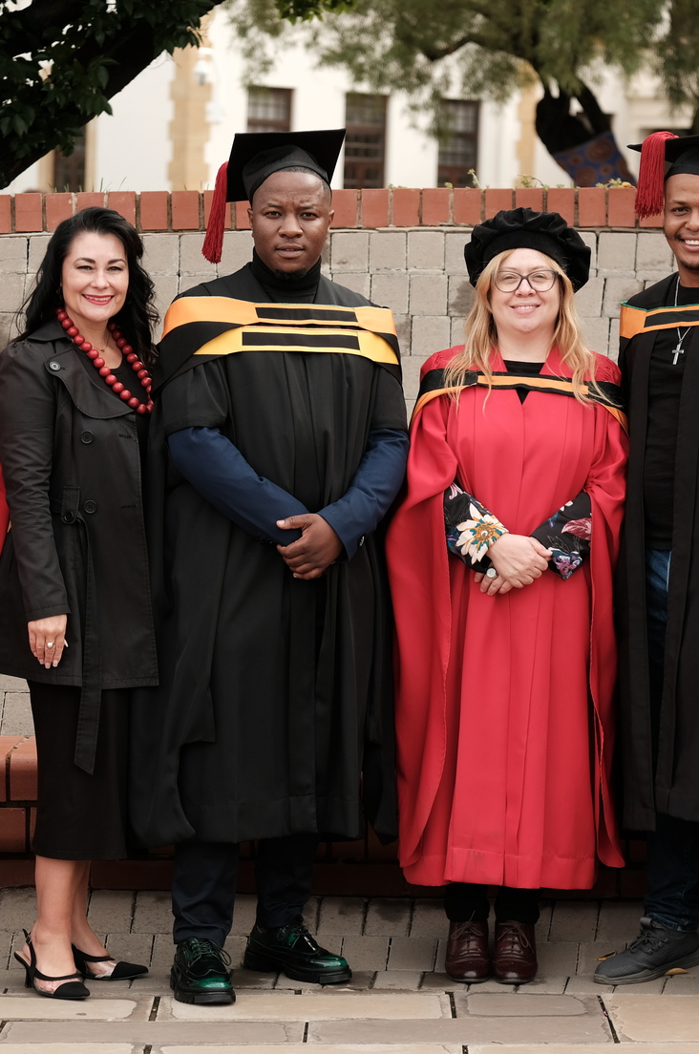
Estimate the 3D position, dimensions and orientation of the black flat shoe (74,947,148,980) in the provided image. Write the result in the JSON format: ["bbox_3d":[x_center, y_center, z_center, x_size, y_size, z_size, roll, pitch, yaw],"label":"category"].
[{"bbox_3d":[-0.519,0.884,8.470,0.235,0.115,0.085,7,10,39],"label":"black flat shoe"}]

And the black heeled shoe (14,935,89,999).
[{"bbox_3d":[-0.622,0.908,8.300,0.085,0.120,0.235,-4,6,-37],"label":"black heeled shoe"}]

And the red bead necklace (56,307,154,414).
[{"bbox_3d":[-0.498,-0.343,8.130,0.165,0.230,0.180,-1,4,-38],"label":"red bead necklace"}]

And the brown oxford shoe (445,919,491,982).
[{"bbox_3d":[0.252,0.886,8.540,0.095,0.105,0.265,0,10,0],"label":"brown oxford shoe"}]

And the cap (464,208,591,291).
[{"bbox_3d":[0.369,-0.577,8.330,0.262,0.145,0.265,2,-9,2],"label":"cap"}]

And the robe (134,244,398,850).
[{"bbox_3d":[-0.169,0.046,8.430,0.580,1.200,0.400,0,3,-2],"label":"robe"}]

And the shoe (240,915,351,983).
[{"bbox_3d":[-0.109,0.878,8.290,0.293,0.117,0.110,4,4,41],"label":"shoe"}]

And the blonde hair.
[{"bbox_3d":[0.366,-0.441,8.500,0.315,0.350,0.220,0,3,0],"label":"blonde hair"}]

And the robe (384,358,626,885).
[{"bbox_3d":[0.328,0.181,8.360,0.490,1.120,0.370,2,3,1],"label":"robe"}]

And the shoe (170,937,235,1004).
[{"bbox_3d":[-0.302,0.904,8.170,0.110,0.117,0.293,1,3,-12],"label":"shoe"}]

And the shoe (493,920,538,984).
[{"bbox_3d":[0.352,0.888,8.540,0.095,0.105,0.265,0,10,0],"label":"shoe"}]

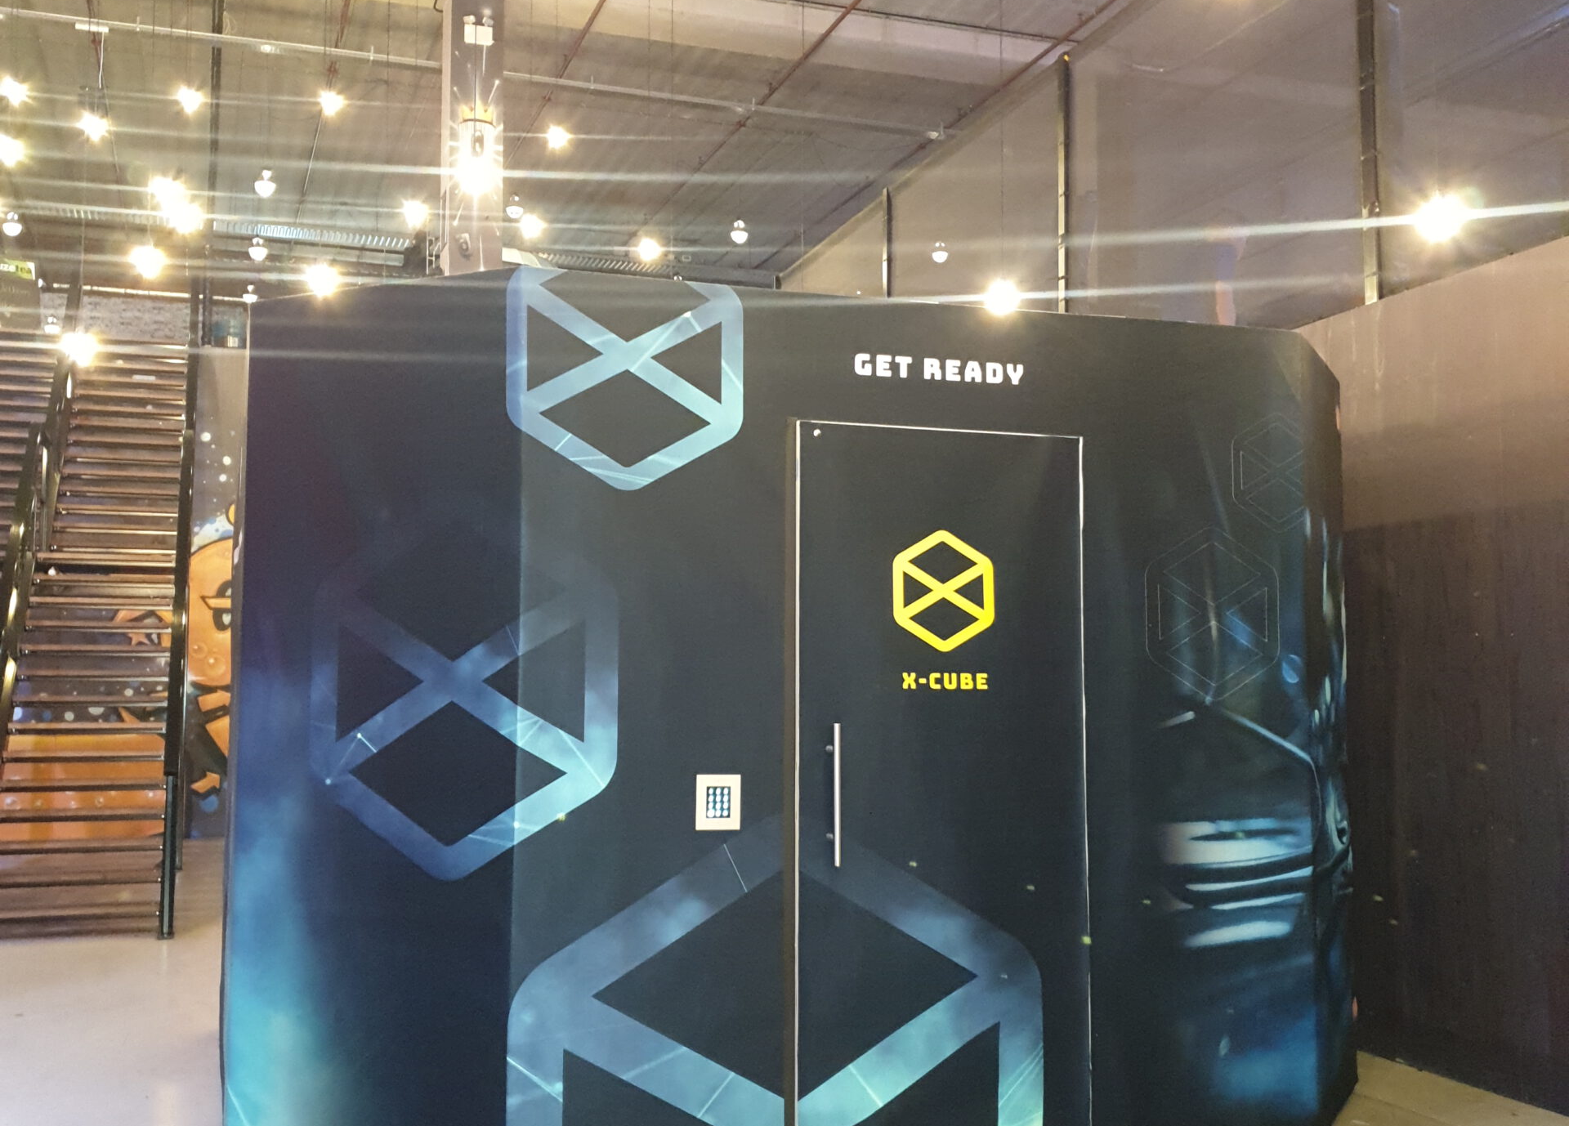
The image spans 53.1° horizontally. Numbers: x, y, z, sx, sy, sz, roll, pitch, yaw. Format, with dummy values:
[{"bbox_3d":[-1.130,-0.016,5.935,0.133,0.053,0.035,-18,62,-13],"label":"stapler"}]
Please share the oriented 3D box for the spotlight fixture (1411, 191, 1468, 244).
[{"bbox_3d":[1.647,-0.869,3.950,0.135,0.140,0.135,1,-4,-17],"label":"spotlight fixture"}]

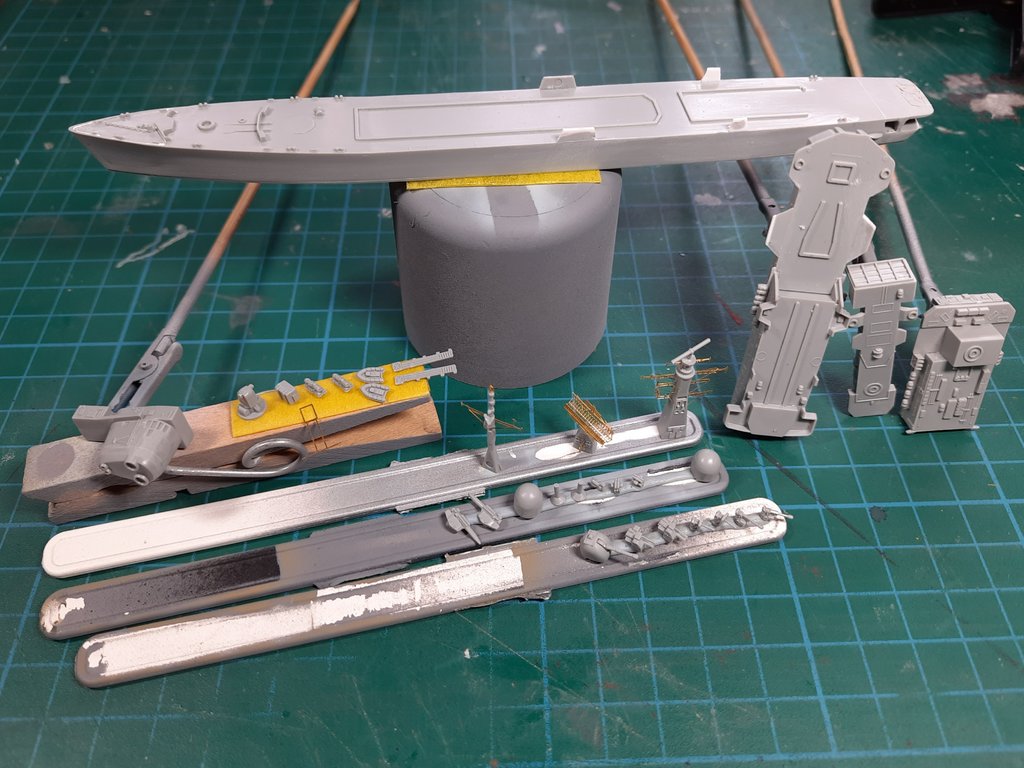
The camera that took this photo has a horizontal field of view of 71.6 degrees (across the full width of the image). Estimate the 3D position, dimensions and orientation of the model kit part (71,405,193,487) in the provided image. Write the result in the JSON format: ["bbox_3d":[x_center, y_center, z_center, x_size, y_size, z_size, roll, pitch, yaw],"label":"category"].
[{"bbox_3d":[-0.075,0.012,0.138,0.021,0.010,0.013,0,47,-3],"label":"model kit part"}]

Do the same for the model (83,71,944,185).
[{"bbox_3d":[0.001,-0.054,0.149,0.176,0.013,0.021,-4,52,-4],"label":"model"}]

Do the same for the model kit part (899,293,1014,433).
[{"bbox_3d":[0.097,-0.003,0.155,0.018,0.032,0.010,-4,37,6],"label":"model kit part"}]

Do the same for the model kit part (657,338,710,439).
[{"bbox_3d":[0.035,0.002,0.150,0.009,0.027,0.006,-5,52,-5],"label":"model kit part"}]

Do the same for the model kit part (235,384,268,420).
[{"bbox_3d":[-0.054,0.003,0.145,0.006,0.006,0.006,21,56,20],"label":"model kit part"}]

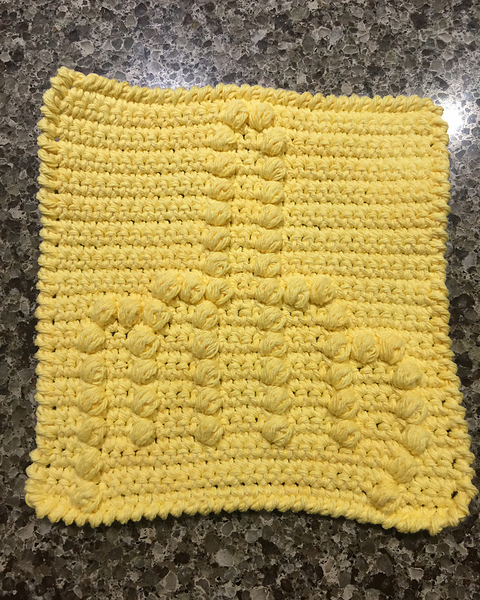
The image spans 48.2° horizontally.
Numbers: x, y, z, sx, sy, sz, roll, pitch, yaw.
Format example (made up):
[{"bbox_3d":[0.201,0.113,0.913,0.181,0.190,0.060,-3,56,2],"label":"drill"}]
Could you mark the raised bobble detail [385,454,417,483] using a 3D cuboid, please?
[{"bbox_3d":[0.084,0.088,0.279,0.015,0.008,0.014,0,81,0],"label":"raised bobble detail"}]

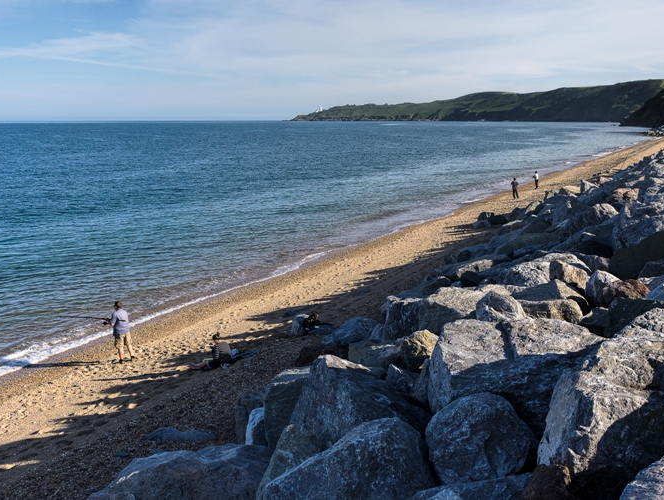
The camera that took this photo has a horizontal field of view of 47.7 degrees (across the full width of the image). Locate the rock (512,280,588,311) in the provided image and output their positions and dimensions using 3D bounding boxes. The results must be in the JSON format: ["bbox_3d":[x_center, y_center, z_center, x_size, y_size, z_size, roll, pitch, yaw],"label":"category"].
[{"bbox_3d":[5.242,1.110,17.941,1.750,0.800,1.200,1,10,6],"label":"rock"}]

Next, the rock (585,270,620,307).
[{"bbox_3d":[5.509,0.804,15.300,0.680,0.700,0.720,1,10,6],"label":"rock"}]

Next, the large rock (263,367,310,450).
[{"bbox_3d":[-0.646,2.867,13.676,1.000,1.300,1.000,3,10,17],"label":"large rock"}]

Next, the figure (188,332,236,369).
[{"bbox_3d":[-3.022,2.554,18.999,0.950,0.880,0.500,4,10,22],"label":"figure"}]

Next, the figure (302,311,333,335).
[{"bbox_3d":[-0.398,2.002,20.600,0.600,0.560,0.700,6,11,30],"label":"figure"}]

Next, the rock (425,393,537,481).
[{"bbox_3d":[1.930,2.421,9.700,1.300,1.080,1.150,1,10,6],"label":"rock"}]

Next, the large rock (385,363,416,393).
[{"bbox_3d":[1.248,2.361,13.488,0.650,0.650,0.600,2,10,11],"label":"large rock"}]

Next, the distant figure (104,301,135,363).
[{"bbox_3d":[-5.954,2.314,21.200,0.600,1.750,0.550,7,12,36],"label":"distant figure"}]

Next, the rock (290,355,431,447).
[{"bbox_3d":[0.441,2.538,12.504,2.100,1.400,1.500,1,10,8],"label":"rock"}]

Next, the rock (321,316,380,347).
[{"bbox_3d":[0.475,2.106,19.300,1.550,0.750,1.100,1,10,6],"label":"rock"}]

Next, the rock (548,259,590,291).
[{"bbox_3d":[6.167,0.678,19.592,1.000,0.750,0.850,6,11,29],"label":"rock"}]

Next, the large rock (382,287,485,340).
[{"bbox_3d":[2.653,1.679,19.256,2.300,1.350,1.600,4,11,23],"label":"large rock"}]

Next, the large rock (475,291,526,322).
[{"bbox_3d":[3.736,1.305,16.757,1.150,0.850,0.950,2,10,11],"label":"large rock"}]

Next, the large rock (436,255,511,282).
[{"bbox_3d":[4.953,0.630,26.300,2.500,0.800,1.400,1,10,6],"label":"large rock"}]

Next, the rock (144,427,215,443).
[{"bbox_3d":[-2.801,3.407,13.800,1.270,0.220,0.500,1,10,6],"label":"rock"}]

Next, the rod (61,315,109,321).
[{"bbox_3d":[-6.924,1.960,21.518,2.420,0.100,0.060,0,9,26],"label":"rod"}]

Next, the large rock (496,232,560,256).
[{"bbox_3d":[7.508,-0.193,29.000,2.350,0.750,1.300,1,10,6],"label":"large rock"}]

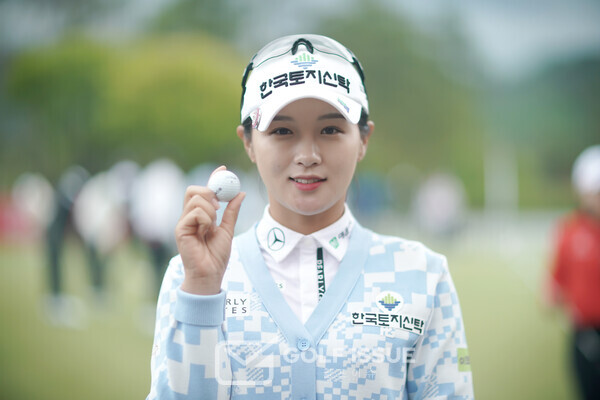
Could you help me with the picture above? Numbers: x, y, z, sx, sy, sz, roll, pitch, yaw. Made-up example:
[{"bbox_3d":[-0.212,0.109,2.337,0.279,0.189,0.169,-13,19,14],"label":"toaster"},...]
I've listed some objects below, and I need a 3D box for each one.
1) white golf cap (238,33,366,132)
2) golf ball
[{"bbox_3d":[0.008,-0.161,1.975,0.180,0.150,0.260,-3,3,-2],"label":"white golf cap"},{"bbox_3d":[-0.101,-0.018,1.890,0.043,0.043,0.043,0,0,0],"label":"golf ball"}]

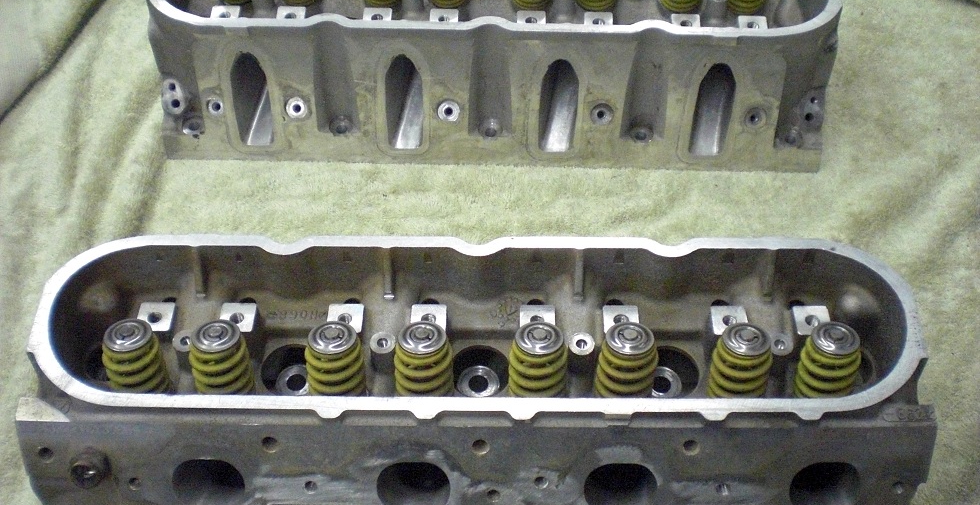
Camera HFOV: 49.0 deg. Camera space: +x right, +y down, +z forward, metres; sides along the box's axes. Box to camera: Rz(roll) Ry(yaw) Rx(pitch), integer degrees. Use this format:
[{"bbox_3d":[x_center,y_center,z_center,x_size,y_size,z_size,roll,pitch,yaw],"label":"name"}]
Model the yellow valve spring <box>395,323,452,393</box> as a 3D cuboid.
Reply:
[{"bbox_3d":[-0.036,0.064,0.598,0.033,0.049,0.033,0,38,1],"label":"yellow valve spring"}]

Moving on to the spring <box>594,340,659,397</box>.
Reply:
[{"bbox_3d":[0.076,0.066,0.598,0.033,0.045,0.033,0,38,1],"label":"spring"}]

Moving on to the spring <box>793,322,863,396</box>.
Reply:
[{"bbox_3d":[0.187,0.065,0.595,0.033,0.049,0.033,0,38,1],"label":"spring"}]

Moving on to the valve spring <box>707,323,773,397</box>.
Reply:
[{"bbox_3d":[0.138,0.065,0.596,0.033,0.049,0.033,0,38,1],"label":"valve spring"}]

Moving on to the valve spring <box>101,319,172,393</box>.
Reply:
[{"bbox_3d":[-0.197,0.064,0.601,0.033,0.049,0.033,0,38,1],"label":"valve spring"}]

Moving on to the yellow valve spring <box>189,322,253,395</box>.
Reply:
[{"bbox_3d":[-0.148,0.064,0.600,0.033,0.049,0.033,0,38,1],"label":"yellow valve spring"}]

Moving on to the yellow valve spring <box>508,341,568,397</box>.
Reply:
[{"bbox_3d":[0.027,0.066,0.599,0.033,0.045,0.033,0,38,1],"label":"yellow valve spring"}]

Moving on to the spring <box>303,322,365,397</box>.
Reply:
[{"bbox_3d":[-0.085,0.064,0.599,0.033,0.049,0.033,0,38,1],"label":"spring"}]

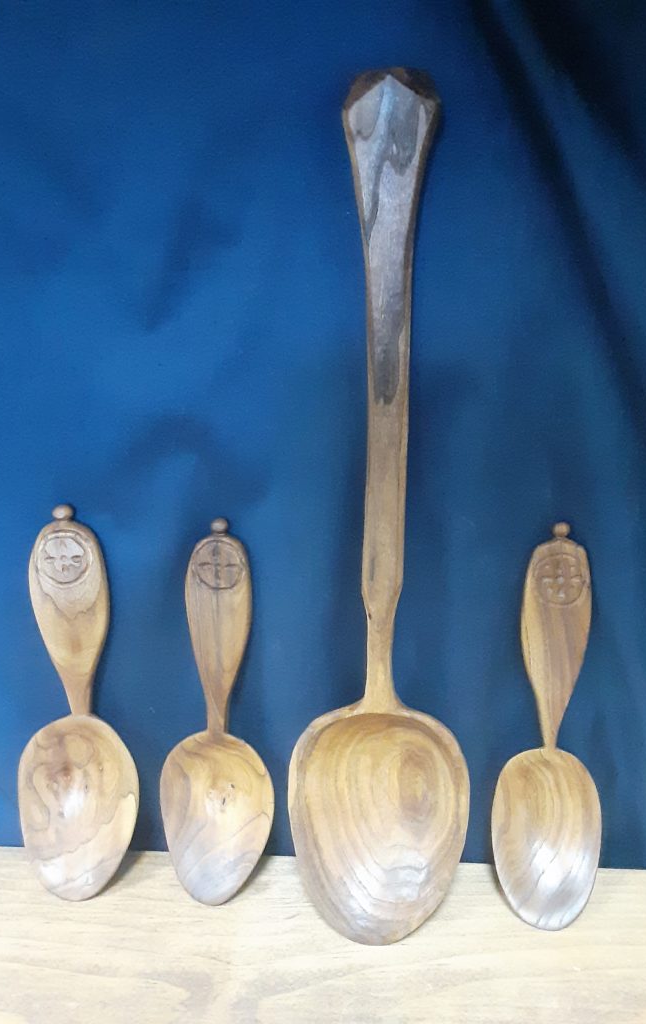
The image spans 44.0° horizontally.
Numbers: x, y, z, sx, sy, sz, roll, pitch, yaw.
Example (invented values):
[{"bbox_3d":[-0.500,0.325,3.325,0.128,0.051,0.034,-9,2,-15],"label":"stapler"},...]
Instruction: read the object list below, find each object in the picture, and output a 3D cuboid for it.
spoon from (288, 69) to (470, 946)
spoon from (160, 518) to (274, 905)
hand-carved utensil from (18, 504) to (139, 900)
[{"bbox_3d":[0.026,-0.007,0.354,0.074,0.366,0.050,1,-3,2],"label":"spoon"},{"bbox_3d":[-0.047,0.088,0.370,0.051,0.169,0.025,0,-7,2],"label":"spoon"},{"bbox_3d":[-0.112,0.084,0.372,0.054,0.174,0.026,-5,-7,2],"label":"hand-carved utensil"}]

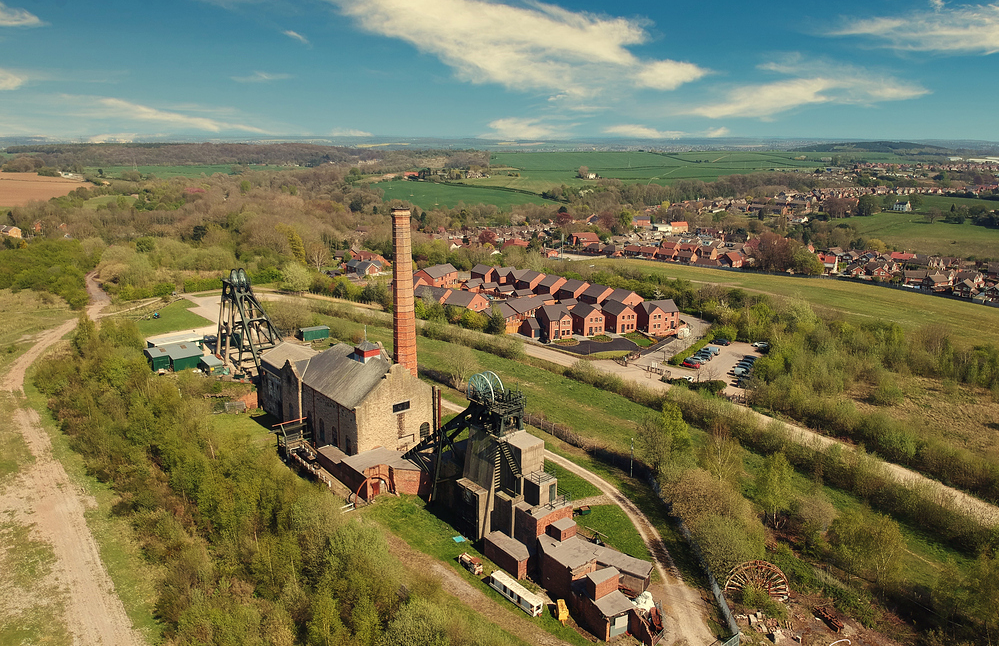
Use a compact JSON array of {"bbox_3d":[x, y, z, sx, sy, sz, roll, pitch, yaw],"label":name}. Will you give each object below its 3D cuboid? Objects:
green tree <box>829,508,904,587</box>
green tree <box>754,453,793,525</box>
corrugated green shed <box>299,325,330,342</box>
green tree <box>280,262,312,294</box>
[{"bbox_3d":[41.200,25.681,81.807,8.000,9.400,7.800,0,14,0],"label":"green tree"},{"bbox_3d":[38.308,22.776,98.118,5.800,11.100,5.800,0,14,0],"label":"green tree"},{"bbox_3d":[-48.947,2.834,191.239,6.900,2.700,2.700,-8,17,-30],"label":"corrugated green shed"},{"bbox_3d":[-67.900,-15.192,241.871,10.300,10.600,10.300,0,14,0],"label":"green tree"}]

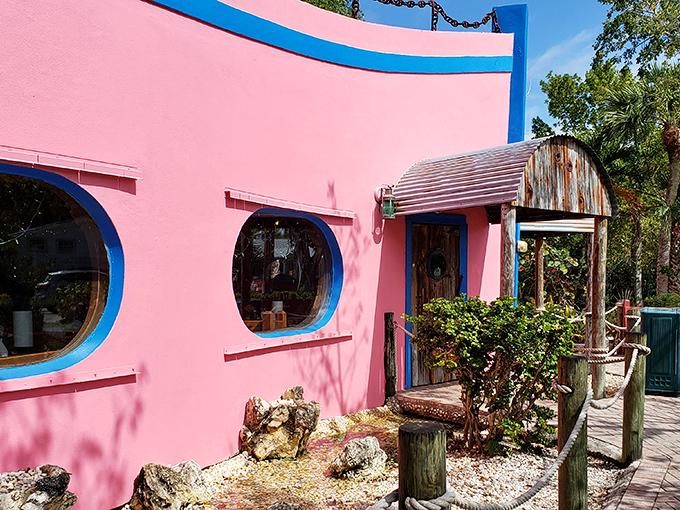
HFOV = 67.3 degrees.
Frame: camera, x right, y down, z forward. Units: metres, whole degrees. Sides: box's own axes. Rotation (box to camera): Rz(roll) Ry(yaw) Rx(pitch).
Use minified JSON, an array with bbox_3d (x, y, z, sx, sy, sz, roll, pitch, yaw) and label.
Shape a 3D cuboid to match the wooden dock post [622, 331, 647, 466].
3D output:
[{"bbox_3d":[2.249,1.088,3.900,0.160,1.020,0.160,1,-2,30],"label":"wooden dock post"}]

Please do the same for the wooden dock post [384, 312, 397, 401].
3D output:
[{"bbox_3d":[0.573,1.163,5.850,0.120,0.980,0.120,2,-1,0],"label":"wooden dock post"}]

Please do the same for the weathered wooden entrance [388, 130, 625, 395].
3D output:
[{"bbox_3d":[1.894,0.192,6.030,1.875,2.892,1.697,3,-2,-37],"label":"weathered wooden entrance"}]

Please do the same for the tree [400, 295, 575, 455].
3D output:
[{"bbox_3d":[1.308,1.053,4.500,1.420,1.340,1.150,1,-2,16],"label":"tree"}]

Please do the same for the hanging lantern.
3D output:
[{"bbox_3d":[0.534,-0.621,5.930,0.155,0.380,0.240,3,-2,-41],"label":"hanging lantern"}]

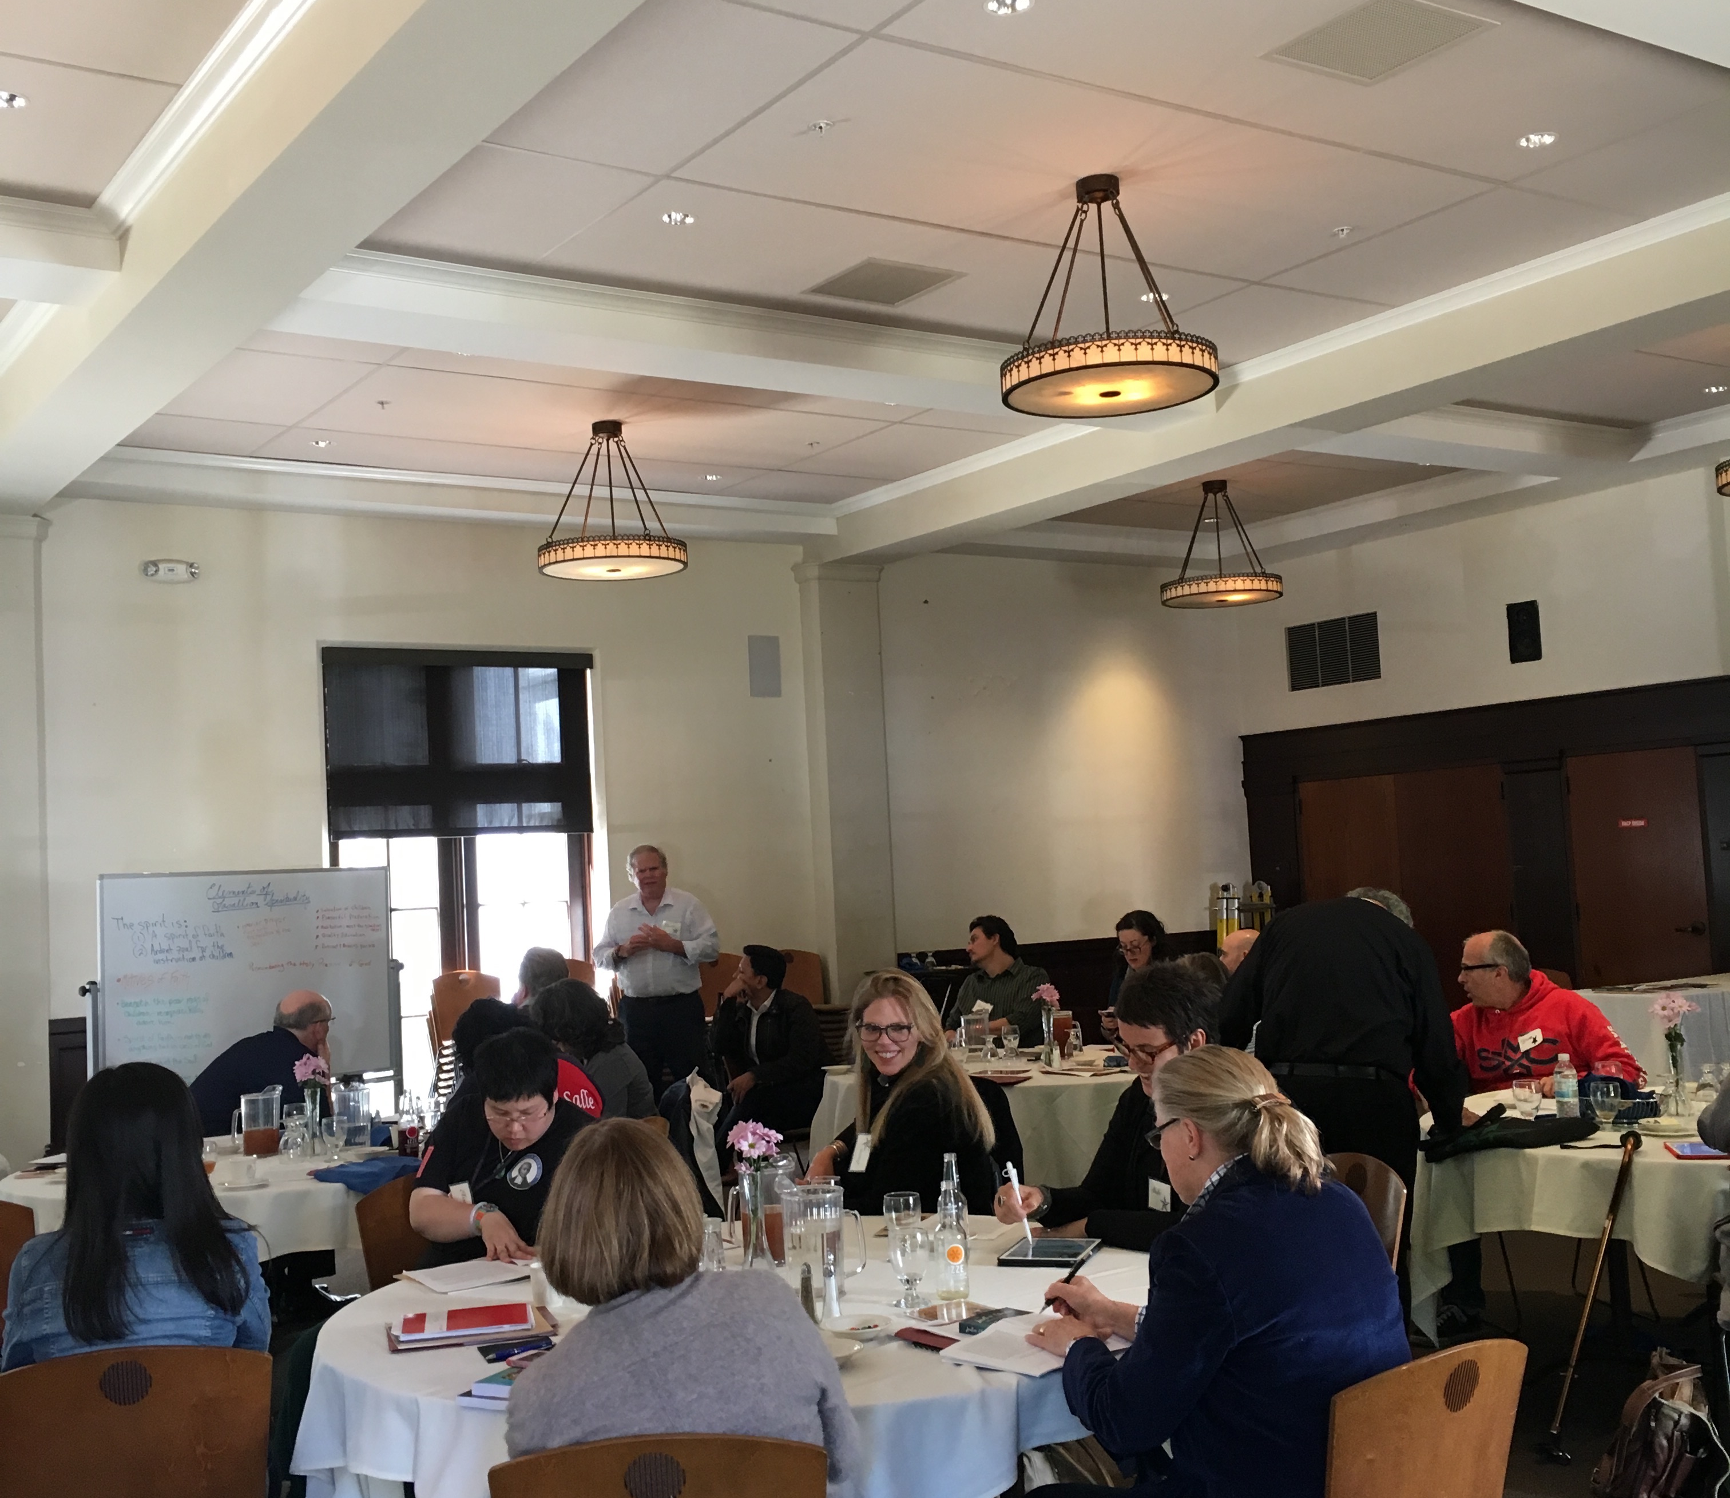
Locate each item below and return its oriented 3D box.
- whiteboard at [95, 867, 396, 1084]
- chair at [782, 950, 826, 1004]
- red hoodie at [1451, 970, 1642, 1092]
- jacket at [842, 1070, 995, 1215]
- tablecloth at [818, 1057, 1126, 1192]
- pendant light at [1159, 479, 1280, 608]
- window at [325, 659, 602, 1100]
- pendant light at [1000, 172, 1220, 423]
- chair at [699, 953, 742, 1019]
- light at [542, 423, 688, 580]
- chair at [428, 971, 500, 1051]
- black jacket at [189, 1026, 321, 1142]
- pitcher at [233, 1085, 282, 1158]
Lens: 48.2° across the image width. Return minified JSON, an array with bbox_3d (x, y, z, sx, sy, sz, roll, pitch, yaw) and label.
[{"bbox_3d":[-3.175,1.180,9.925,1.500,1.090,0.070,-1,-4,-35],"label":"whiteboard"},{"bbox_3d":[-0.286,1.627,11.781,0.480,0.800,0.520,-1,-4,-34],"label":"chair"},{"bbox_3d":[2.207,1.015,6.287,0.680,0.620,0.450,-4,-4,11],"label":"red hoodie"},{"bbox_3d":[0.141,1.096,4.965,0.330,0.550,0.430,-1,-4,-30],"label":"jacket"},{"bbox_3d":[0.765,1.731,8.362,1.850,0.750,1.850,-3,-4,0],"label":"tablecloth"},{"bbox_3d":[2.397,-1.408,13.094,0.810,0.820,0.810,-3,-4,0],"label":"pendant light"},{"bbox_3d":[-2.298,0.816,11.409,1.705,2.776,0.150,-1,-4,-34],"label":"window"},{"bbox_3d":[0.837,-1.609,6.760,0.744,0.745,0.744,-3,-4,0],"label":"pendant light"},{"bbox_3d":[-0.753,1.616,11.462,0.480,0.800,0.520,-1,-4,-34],"label":"chair"},{"bbox_3d":[-1.306,-1.292,9.933,0.751,0.752,0.751,-3,-4,0],"label":"light"},{"bbox_3d":[-2.129,1.676,10.857,0.520,0.840,0.550,-1,-4,-33],"label":"chair"},{"bbox_3d":[-2.428,1.420,7.745,0.460,0.600,0.480,-3,-4,-6],"label":"black jacket"},{"bbox_3d":[-2.113,1.289,6.710,0.180,0.235,0.130,-3,-4,0],"label":"pitcher"}]

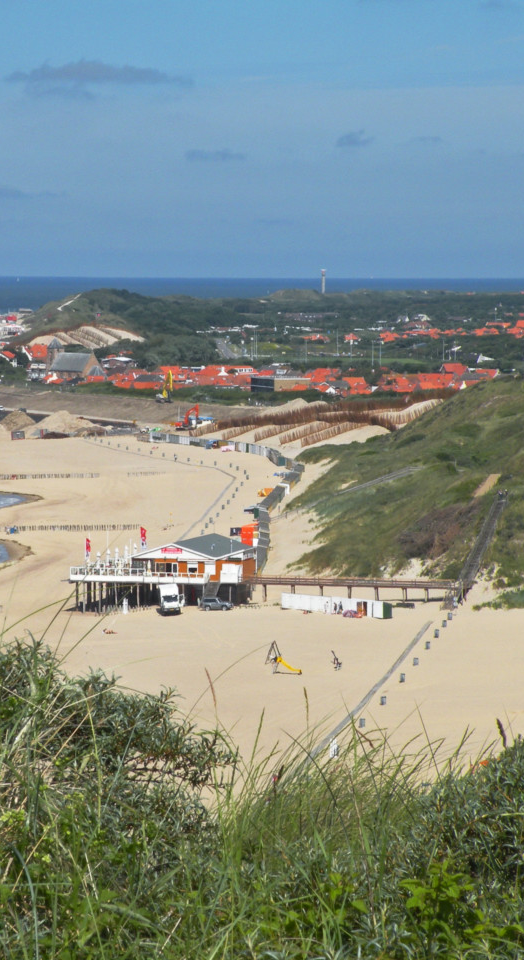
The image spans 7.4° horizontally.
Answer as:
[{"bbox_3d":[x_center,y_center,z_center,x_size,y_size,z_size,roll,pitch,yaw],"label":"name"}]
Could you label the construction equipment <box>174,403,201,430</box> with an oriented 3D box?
[{"bbox_3d":[-18.793,-15.929,1040.000,7.500,6.600,3.000,2,4,36],"label":"construction equipment"}]

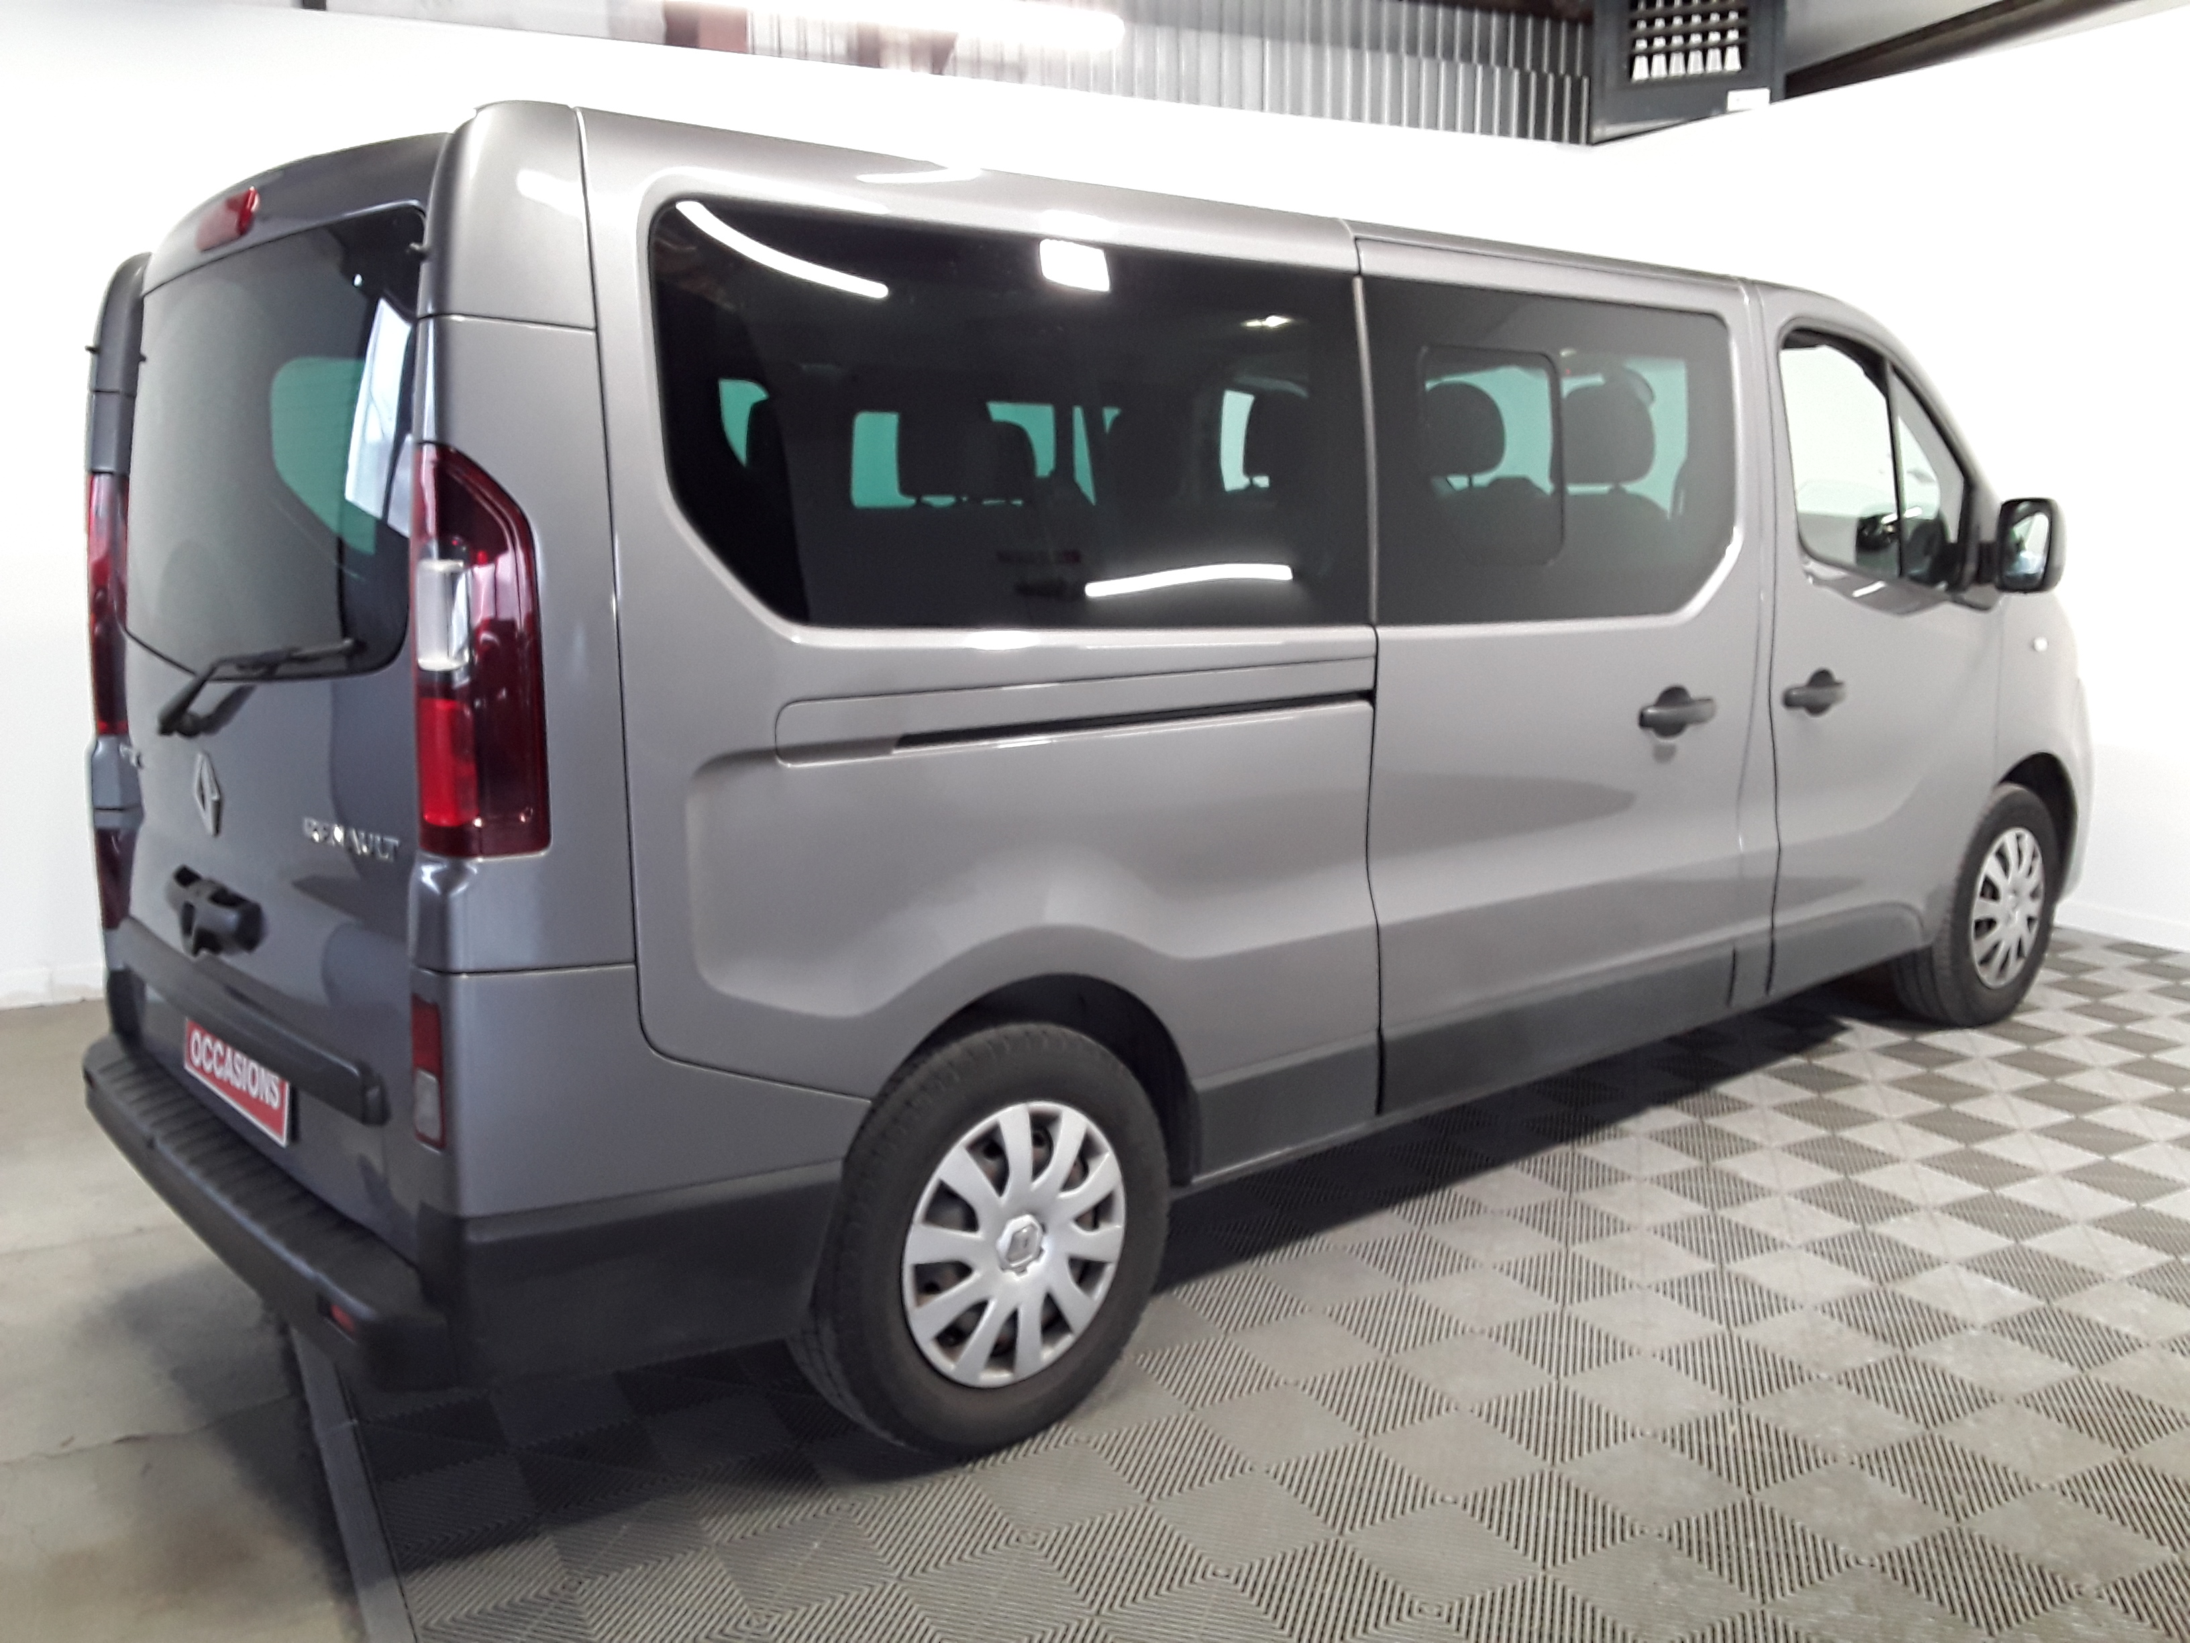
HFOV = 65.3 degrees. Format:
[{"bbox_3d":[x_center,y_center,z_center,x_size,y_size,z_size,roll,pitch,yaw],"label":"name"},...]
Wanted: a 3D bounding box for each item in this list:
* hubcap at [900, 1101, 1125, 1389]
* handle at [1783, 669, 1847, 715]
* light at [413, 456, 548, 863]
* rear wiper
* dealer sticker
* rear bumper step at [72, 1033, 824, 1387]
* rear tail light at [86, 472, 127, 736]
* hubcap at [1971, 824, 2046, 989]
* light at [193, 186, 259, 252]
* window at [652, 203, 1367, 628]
[{"bbox_3d":[-0.126,0.668,2.723,0.440,0.440,0.060,-9,13,-39],"label":"hubcap"},{"bbox_3d":[1.661,-0.292,3.943,0.220,0.100,0.065,-9,13,-39],"label":"handle"},{"bbox_3d":[-0.785,-0.208,2.134,0.150,0.490,0.210,-3,9,-40],"label":"light"},{"bbox_3d":[-1.234,-0.187,2.483,0.090,0.200,0.660,-9,13,-39],"label":"rear wiper"},{"bbox_3d":[-1.410,0.411,2.792,0.020,0.110,0.530,-9,13,-39],"label":"dealer sticker"},{"bbox_3d":[-1.235,0.491,2.942,0.580,0.270,1.880,-9,13,-39],"label":"rear bumper step"},{"bbox_3d":[-1.880,-0.419,3.349,0.150,0.490,0.210,-3,9,-40],"label":"rear tail light"},{"bbox_3d":[2.637,0.249,4.938,0.440,0.440,0.060,-9,13,-39],"label":"hubcap"},{"bbox_3d":[-1.344,-0.931,2.648,0.055,0.065,0.260,-9,13,-39],"label":"light"},{"bbox_3d":[-0.050,-0.565,2.580,1.300,0.580,0.045,-9,5,-39],"label":"window"}]

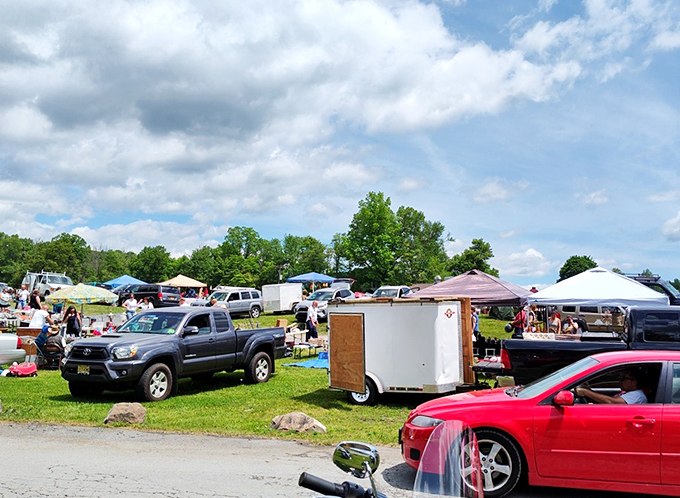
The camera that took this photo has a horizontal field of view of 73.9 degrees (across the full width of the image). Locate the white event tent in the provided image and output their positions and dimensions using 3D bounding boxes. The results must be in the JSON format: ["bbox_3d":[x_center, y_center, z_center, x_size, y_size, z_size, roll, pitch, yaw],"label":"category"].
[{"bbox_3d":[7.100,1.860,12.450,3.050,2.750,3.050,-4,-10,27],"label":"white event tent"}]

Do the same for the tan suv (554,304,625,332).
[{"bbox_3d":[11.450,3.000,19.800,4.550,1.800,1.860,-2,-6,17],"label":"tan suv"}]

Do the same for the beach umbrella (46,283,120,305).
[{"bbox_3d":[-8.500,2.320,14.900,2.130,2.250,2.130,1,-8,0],"label":"beach umbrella"}]

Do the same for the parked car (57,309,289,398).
[{"bbox_3d":[-3.250,2.210,9.930,1.900,1.780,5.290,-4,-11,23],"label":"parked car"}]

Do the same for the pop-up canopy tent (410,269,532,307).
[{"bbox_3d":[3.868,2.017,12.844,3.050,2.850,3.050,-5,-10,33],"label":"pop-up canopy tent"}]

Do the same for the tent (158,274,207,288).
[{"bbox_3d":[-12.400,3.430,35.600,3.150,2.800,3.150,1,-5,-6],"label":"tent"}]

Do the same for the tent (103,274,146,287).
[{"bbox_3d":[-18.400,3.700,39.000,3.200,2.800,3.200,1,-5,-12],"label":"tent"}]

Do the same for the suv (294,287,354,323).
[{"bbox_3d":[-0.550,2.870,23.500,1.850,1.690,4.600,-2,-4,22],"label":"suv"}]

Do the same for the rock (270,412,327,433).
[{"bbox_3d":[-0.634,2.650,6.900,0.840,0.310,0.500,1,-8,0],"label":"rock"}]

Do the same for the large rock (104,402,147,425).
[{"bbox_3d":[-3.316,2.556,7.000,0.600,0.320,0.460,4,-9,-22],"label":"large rock"}]

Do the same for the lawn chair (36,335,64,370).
[{"bbox_3d":[-7.900,2.840,12.350,0.660,0.900,0.650,1,-9,-7],"label":"lawn chair"}]

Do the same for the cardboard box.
[{"bbox_3d":[-9.050,2.800,13.100,0.550,0.500,0.450,3,-9,-18],"label":"cardboard box"}]

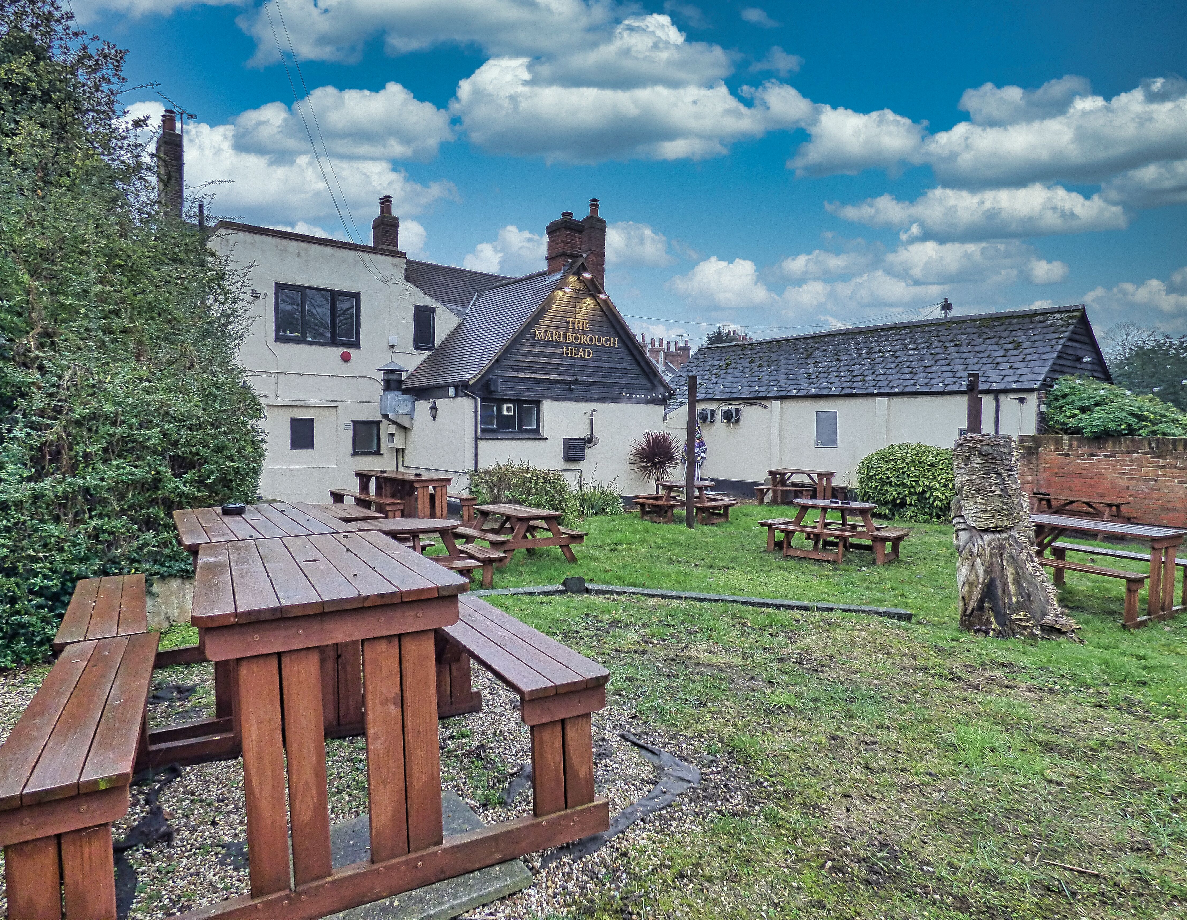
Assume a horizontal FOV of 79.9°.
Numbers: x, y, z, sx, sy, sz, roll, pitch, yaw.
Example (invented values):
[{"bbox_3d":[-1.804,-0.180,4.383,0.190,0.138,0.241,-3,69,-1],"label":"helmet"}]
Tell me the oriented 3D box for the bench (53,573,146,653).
[{"bbox_3d":[-2.171,0.879,3.183,0.286,0.478,1.213,-2,4,-32],"label":"bench"}]

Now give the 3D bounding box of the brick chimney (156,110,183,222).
[{"bbox_3d":[-11.863,-8.126,19.870,0.460,2.950,0.950,-1,3,-39],"label":"brick chimney"}]

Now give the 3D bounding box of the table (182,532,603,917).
[{"bbox_3d":[-0.830,0.690,2.180,1.400,0.790,1.220,-3,3,-28],"label":"table"}]

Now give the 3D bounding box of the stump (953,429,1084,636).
[{"bbox_3d":[3.570,0.610,6.100,0.800,1.640,0.900,-1,3,-30],"label":"stump"}]

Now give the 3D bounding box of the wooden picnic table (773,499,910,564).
[{"bbox_3d":[3.378,0.976,9.986,1.840,0.730,1.840,3,2,37],"label":"wooden picnic table"}]

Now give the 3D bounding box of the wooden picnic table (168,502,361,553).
[{"bbox_3d":[-1.627,0.694,3.452,0.668,0.812,1.227,-2,4,-32],"label":"wooden picnic table"}]

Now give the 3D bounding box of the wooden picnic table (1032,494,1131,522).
[{"bbox_3d":[8.350,1.050,12.200,1.450,0.730,1.340,-1,3,-38],"label":"wooden picnic table"}]

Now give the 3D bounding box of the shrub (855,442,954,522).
[{"bbox_3d":[6.227,0.421,13.850,1.400,1.500,2.000,-1,3,-40],"label":"shrub"}]

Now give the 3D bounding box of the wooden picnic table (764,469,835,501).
[{"bbox_3d":[4.466,0.631,15.216,0.680,0.770,1.250,-1,3,-40],"label":"wooden picnic table"}]

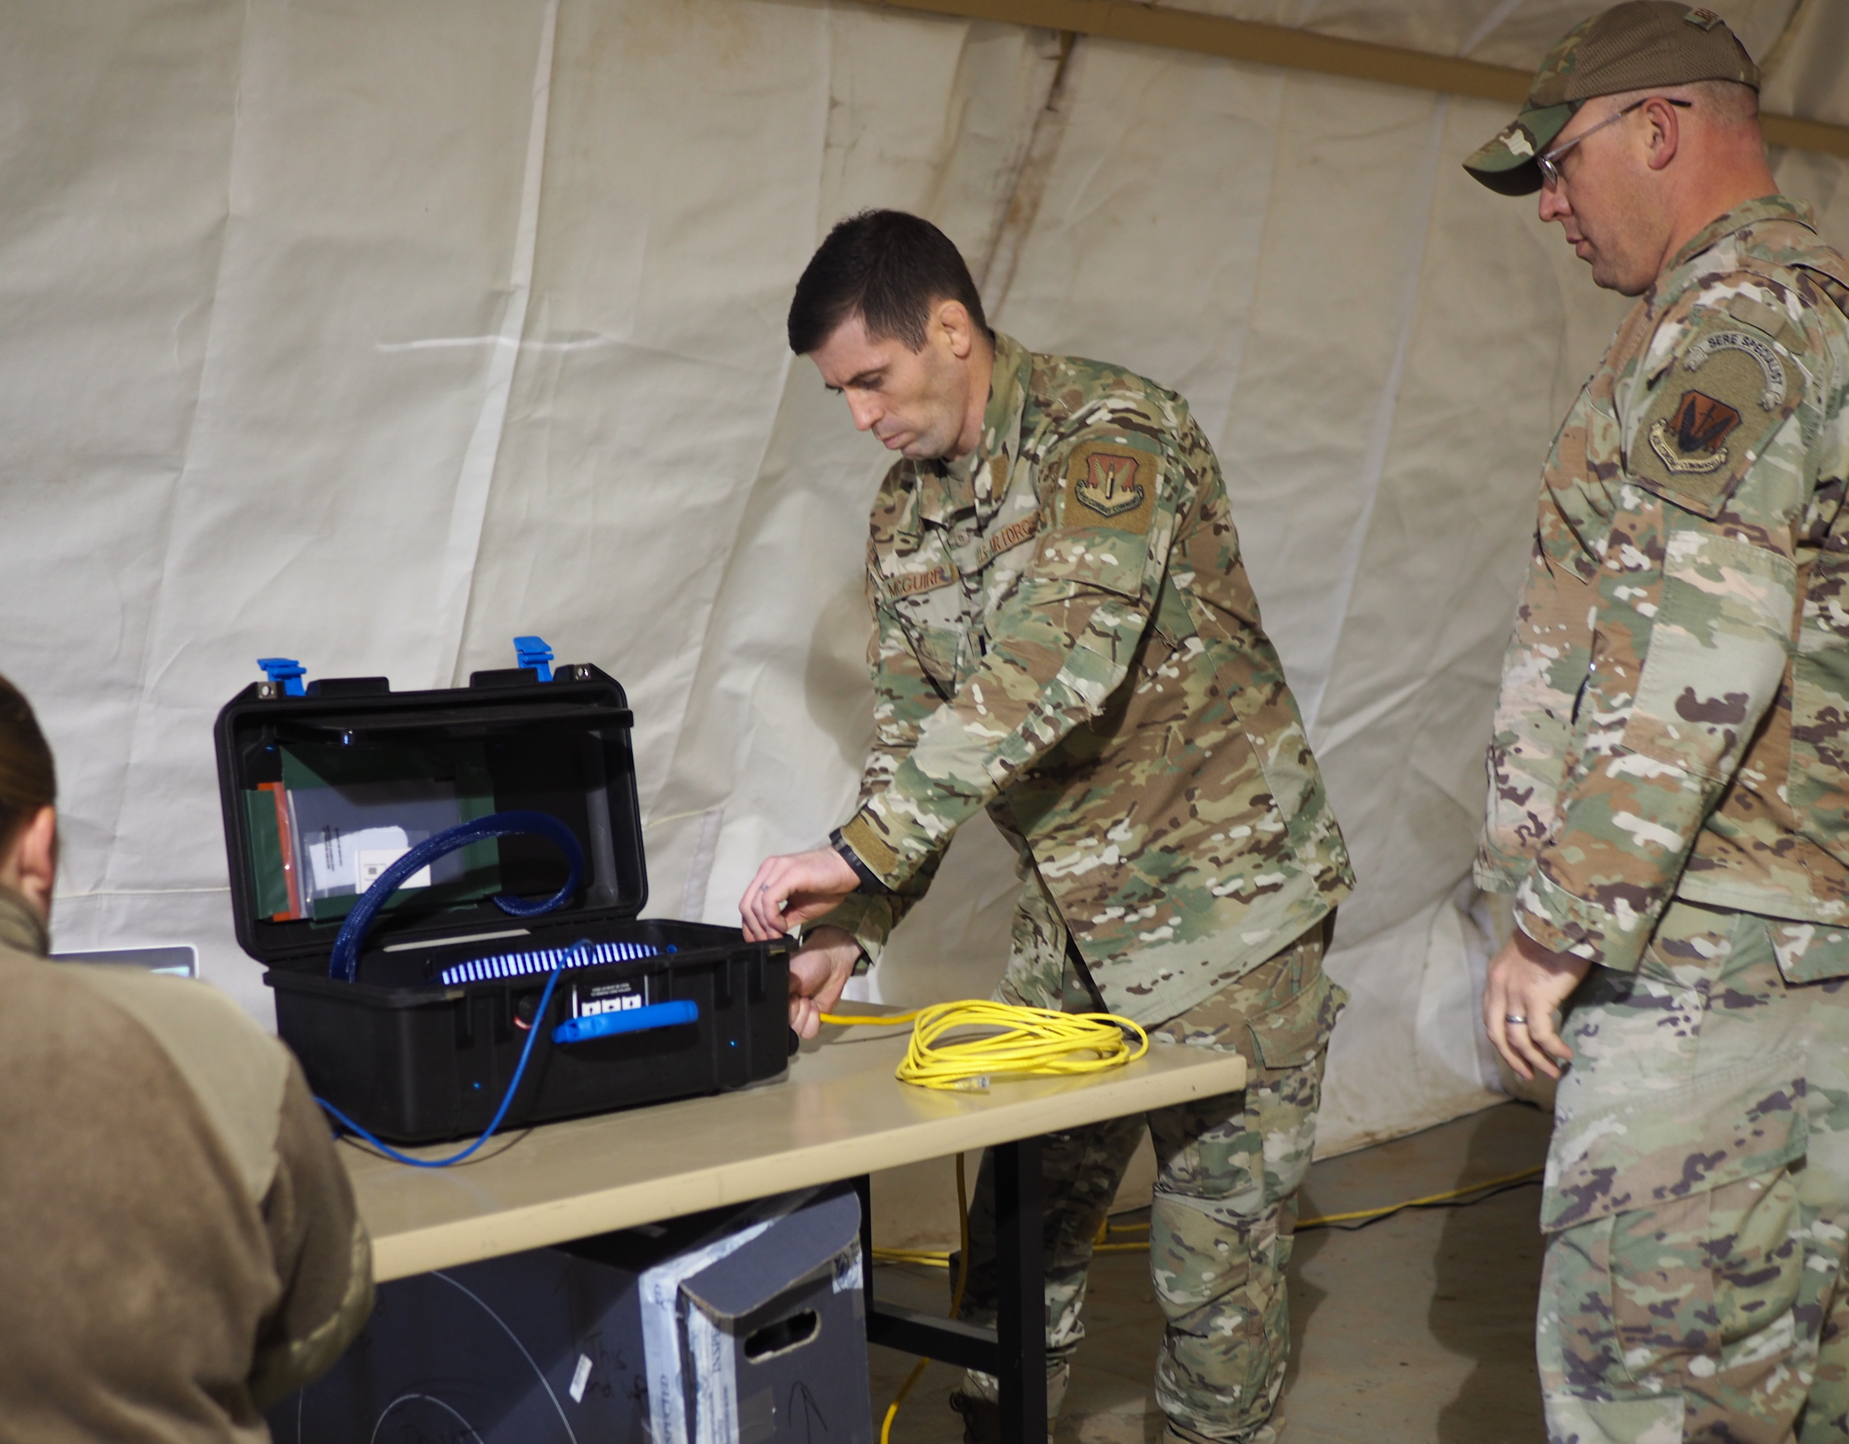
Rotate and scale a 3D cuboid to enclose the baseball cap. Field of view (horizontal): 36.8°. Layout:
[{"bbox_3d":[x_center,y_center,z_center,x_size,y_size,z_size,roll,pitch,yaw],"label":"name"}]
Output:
[{"bbox_3d":[0.608,-0.574,2.500,0.273,0.132,0.170,-16,0,12],"label":"baseball cap"}]

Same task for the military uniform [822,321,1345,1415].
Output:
[{"bbox_3d":[0.086,0.236,3.436,0.555,1.396,0.703,2,4,45],"label":"military uniform"}]

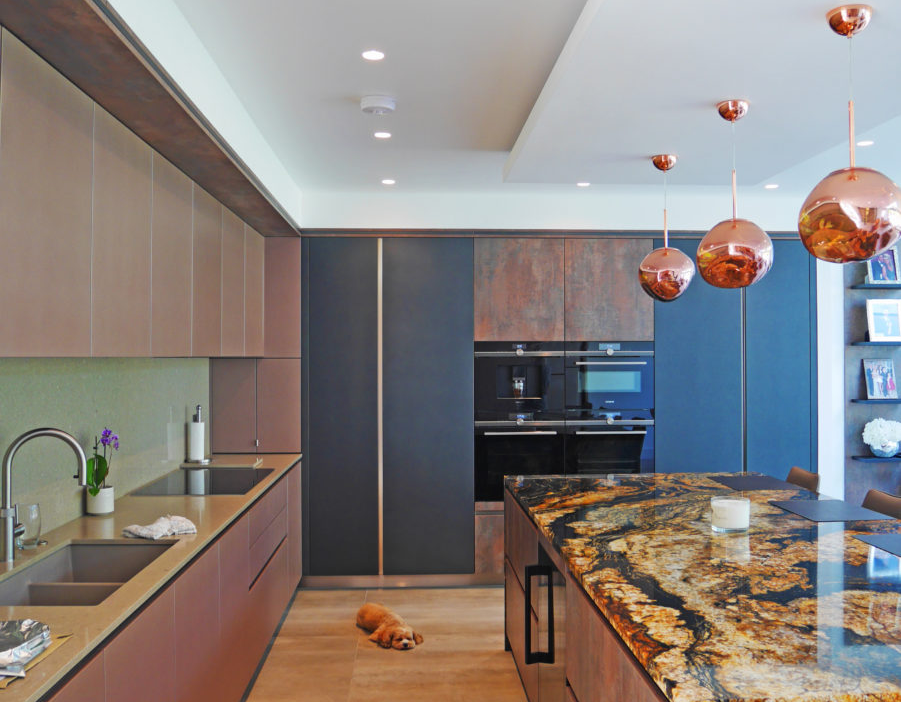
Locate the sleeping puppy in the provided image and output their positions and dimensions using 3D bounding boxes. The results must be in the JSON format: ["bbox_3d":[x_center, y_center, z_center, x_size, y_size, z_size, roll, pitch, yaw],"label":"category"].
[{"bbox_3d":[-0.344,1.474,4.880,0.220,0.145,0.500,0,0,-30],"label":"sleeping puppy"}]

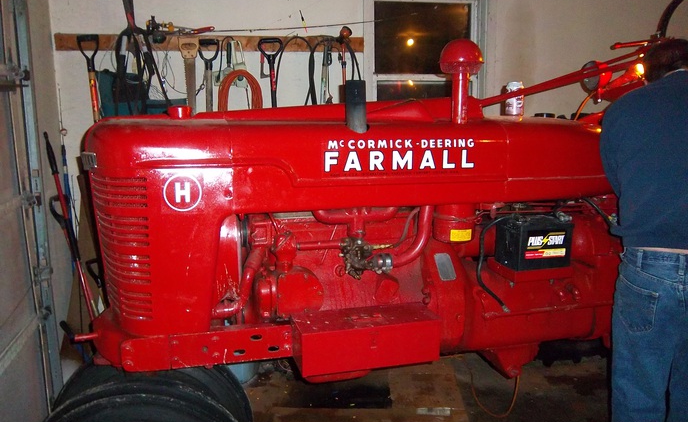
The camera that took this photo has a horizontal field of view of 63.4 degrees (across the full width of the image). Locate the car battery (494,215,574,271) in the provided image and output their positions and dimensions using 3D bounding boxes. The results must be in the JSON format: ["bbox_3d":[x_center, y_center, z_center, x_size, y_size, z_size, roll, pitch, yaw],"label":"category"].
[{"bbox_3d":[0.673,0.104,1.983,0.208,0.187,0.167,-3,10,-15],"label":"car battery"}]

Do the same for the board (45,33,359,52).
[{"bbox_3d":[-0.752,-0.979,3.264,1.765,0.089,0.028,-2,9,-8],"label":"board"}]

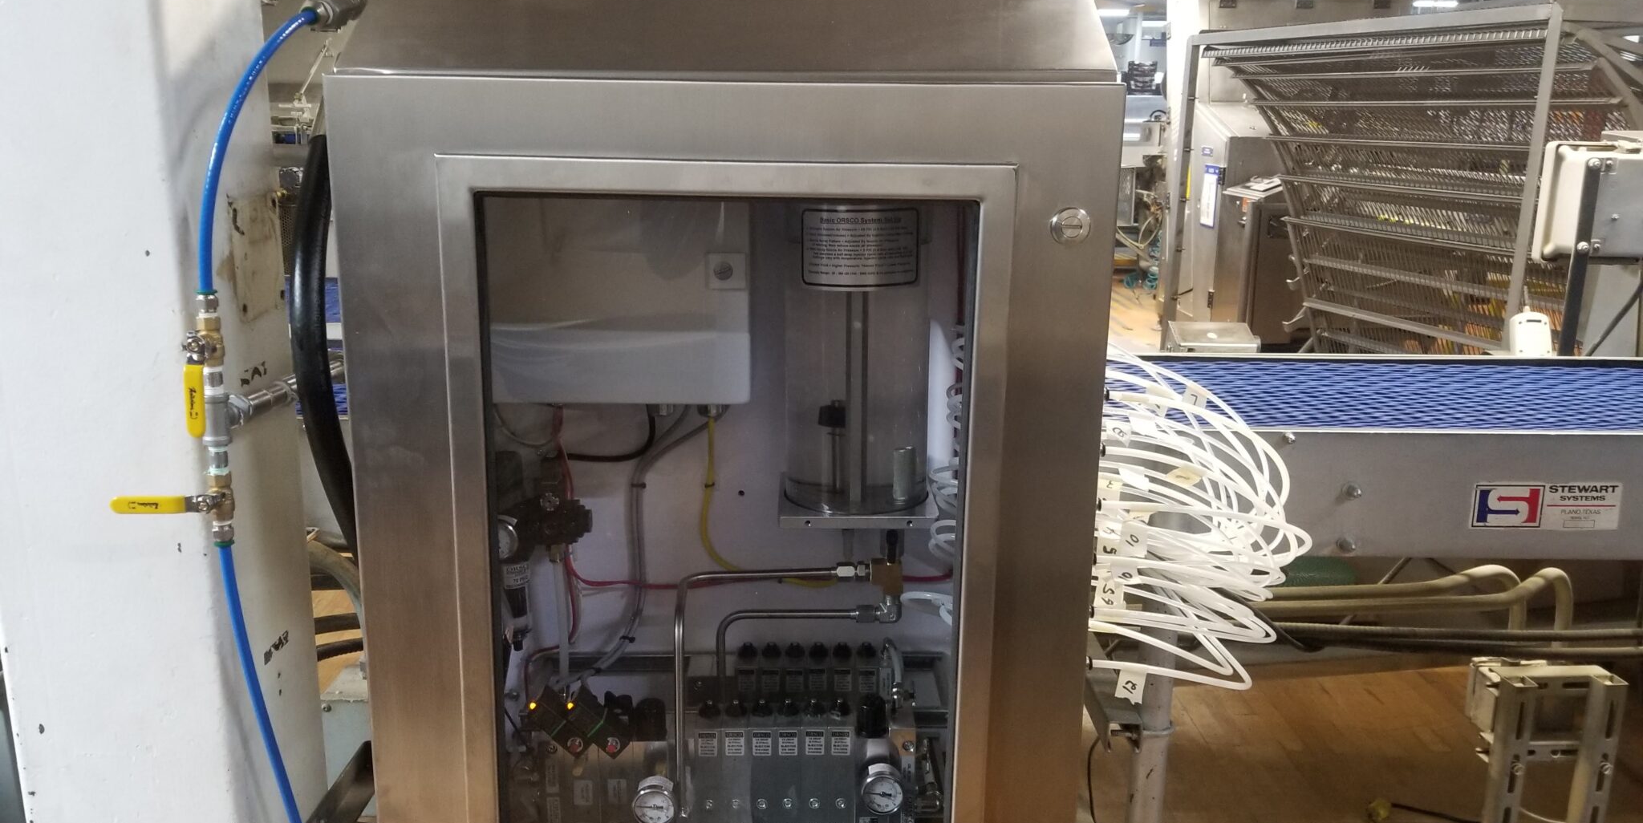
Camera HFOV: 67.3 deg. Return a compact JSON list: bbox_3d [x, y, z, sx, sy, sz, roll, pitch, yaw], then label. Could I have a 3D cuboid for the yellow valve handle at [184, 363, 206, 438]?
[{"bbox_3d":[-0.506,-0.009,0.997,0.015,0.061,0.009,1,12,0],"label":"yellow valve handle"}]

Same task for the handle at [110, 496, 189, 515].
[{"bbox_3d":[-0.553,0.077,1.016,0.062,0.015,0.009,1,12,0],"label":"handle"}]

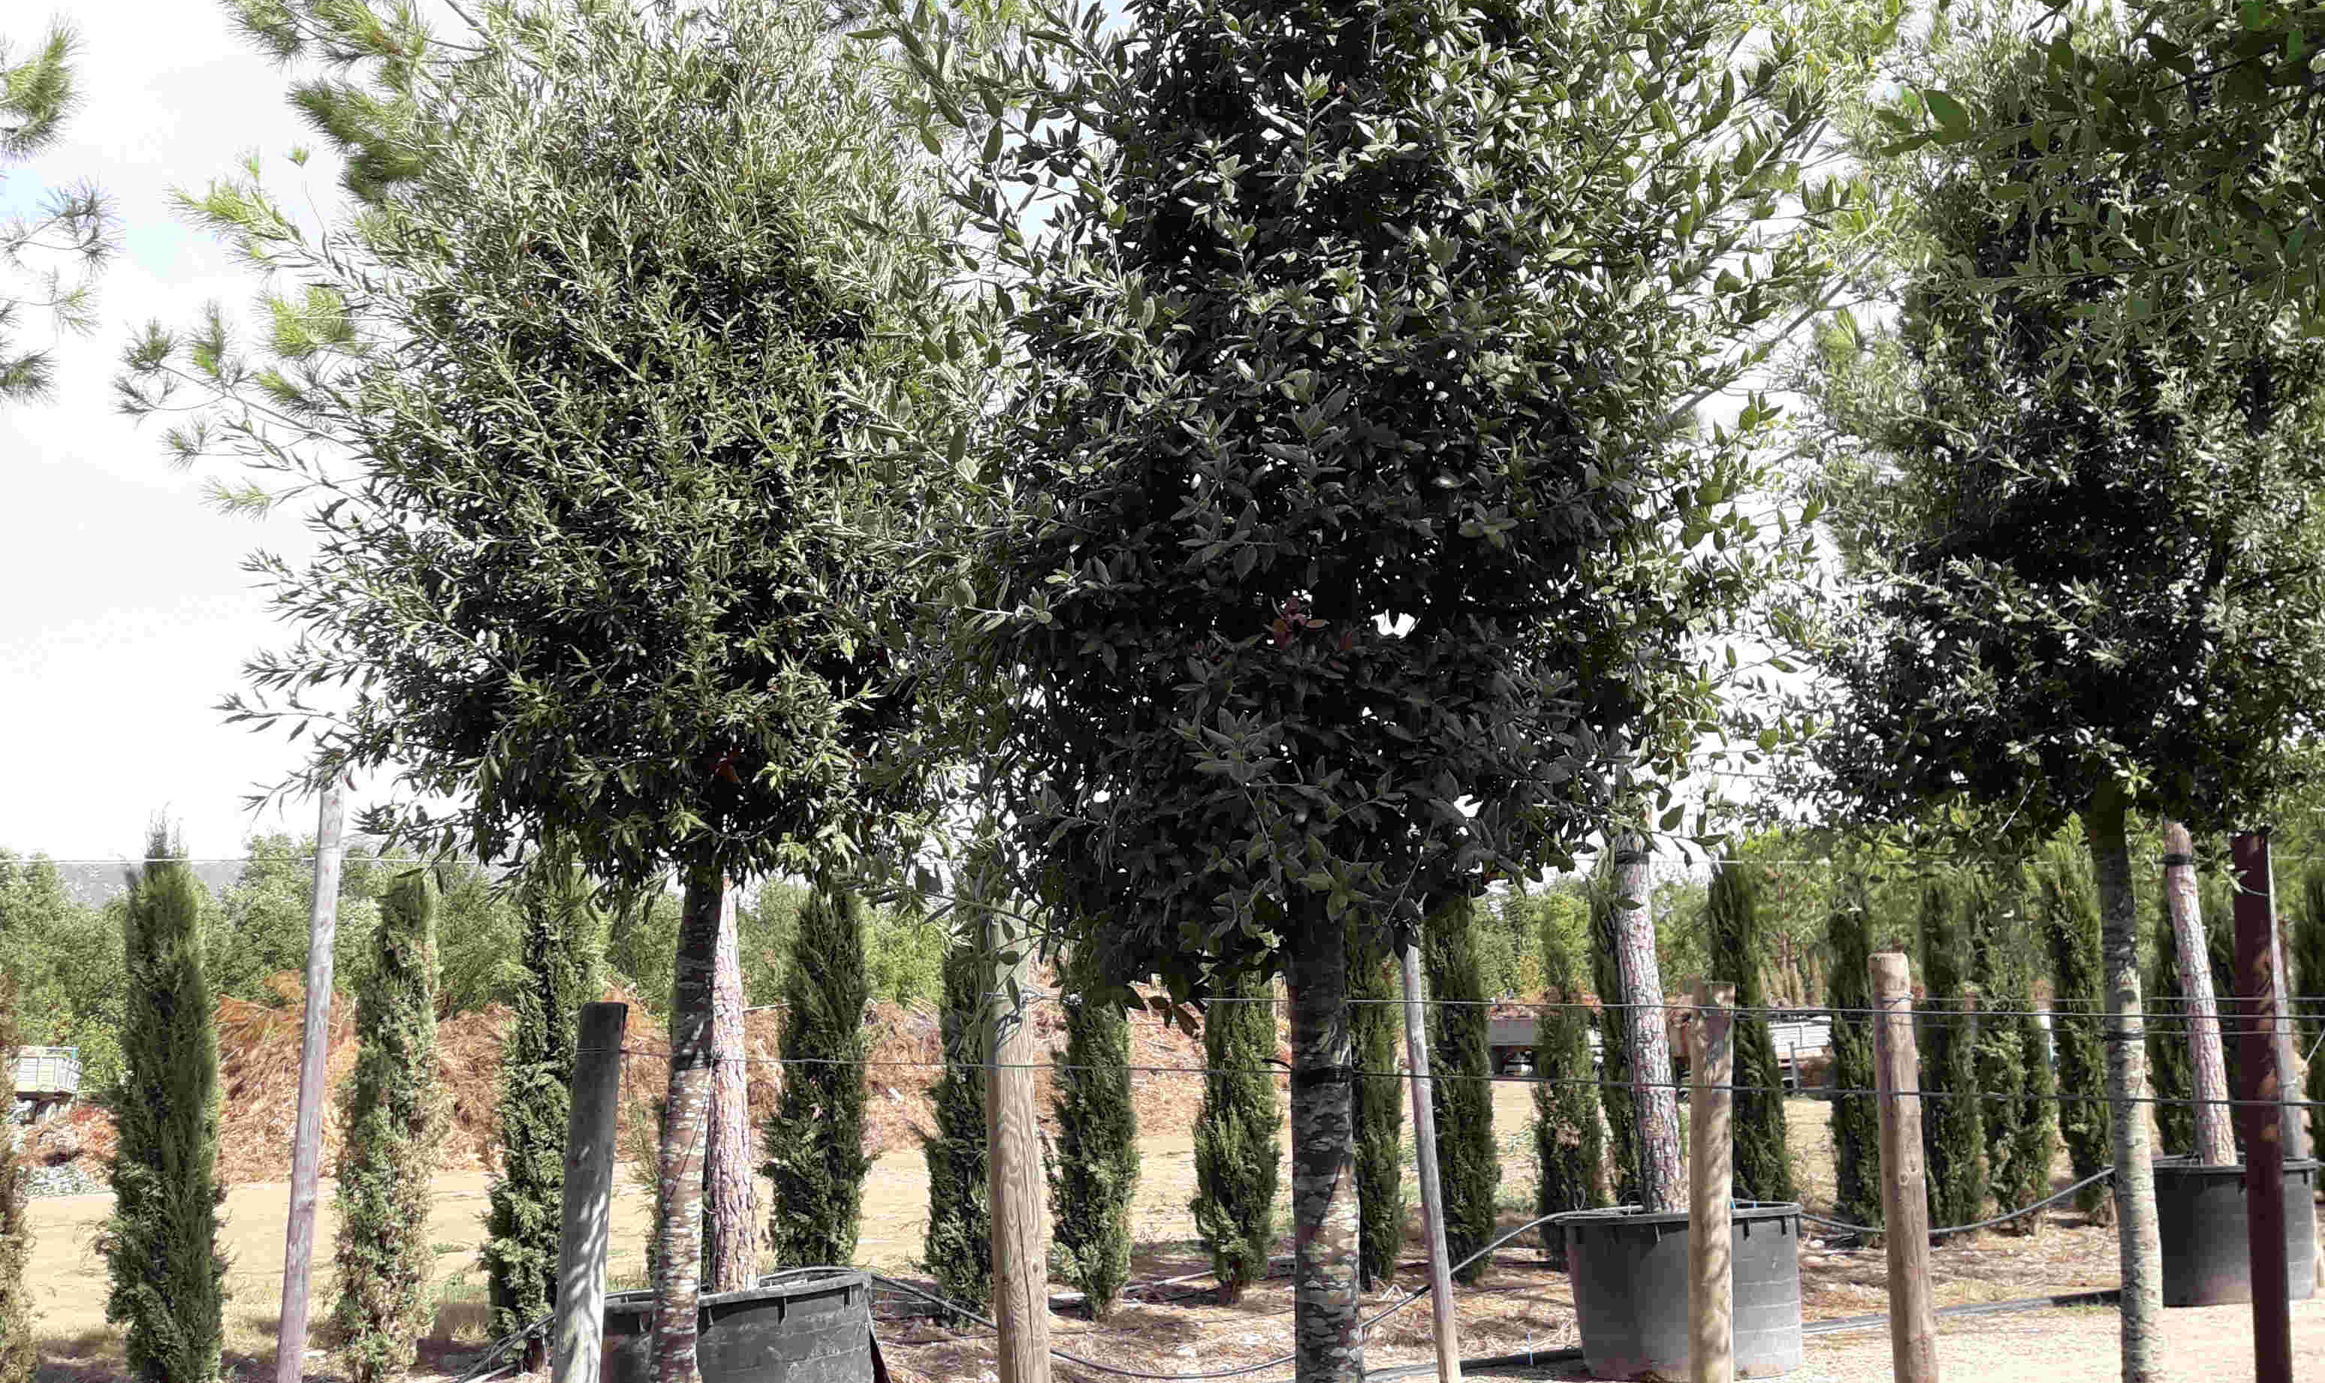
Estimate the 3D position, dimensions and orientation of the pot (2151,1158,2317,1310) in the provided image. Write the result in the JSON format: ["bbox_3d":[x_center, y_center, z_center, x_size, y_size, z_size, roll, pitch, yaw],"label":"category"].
[{"bbox_3d":[5.226,2.642,12.395,0.968,0.682,0.968,-1,-7,0],"label":"pot"}]

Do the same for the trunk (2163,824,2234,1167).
[{"bbox_3d":[5.198,1.458,12.596,0.146,1.839,0.146,-8,-9,22],"label":"trunk"}]

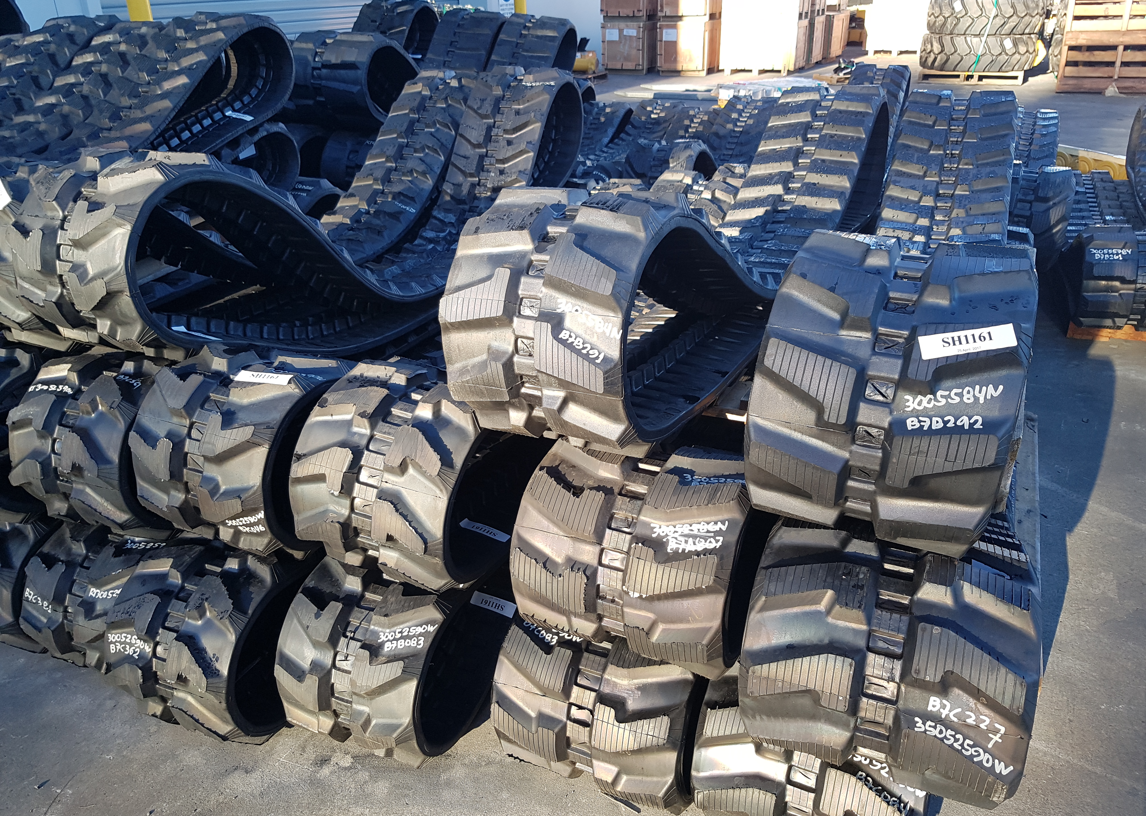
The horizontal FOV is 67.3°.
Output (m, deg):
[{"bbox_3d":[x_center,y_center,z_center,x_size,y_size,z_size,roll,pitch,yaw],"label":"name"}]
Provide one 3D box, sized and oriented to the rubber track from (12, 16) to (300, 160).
[{"bbox_3d":[-1.474,-1.053,2.870,0.630,0.425,1.010,10,29,22],"label":"rubber track"}]

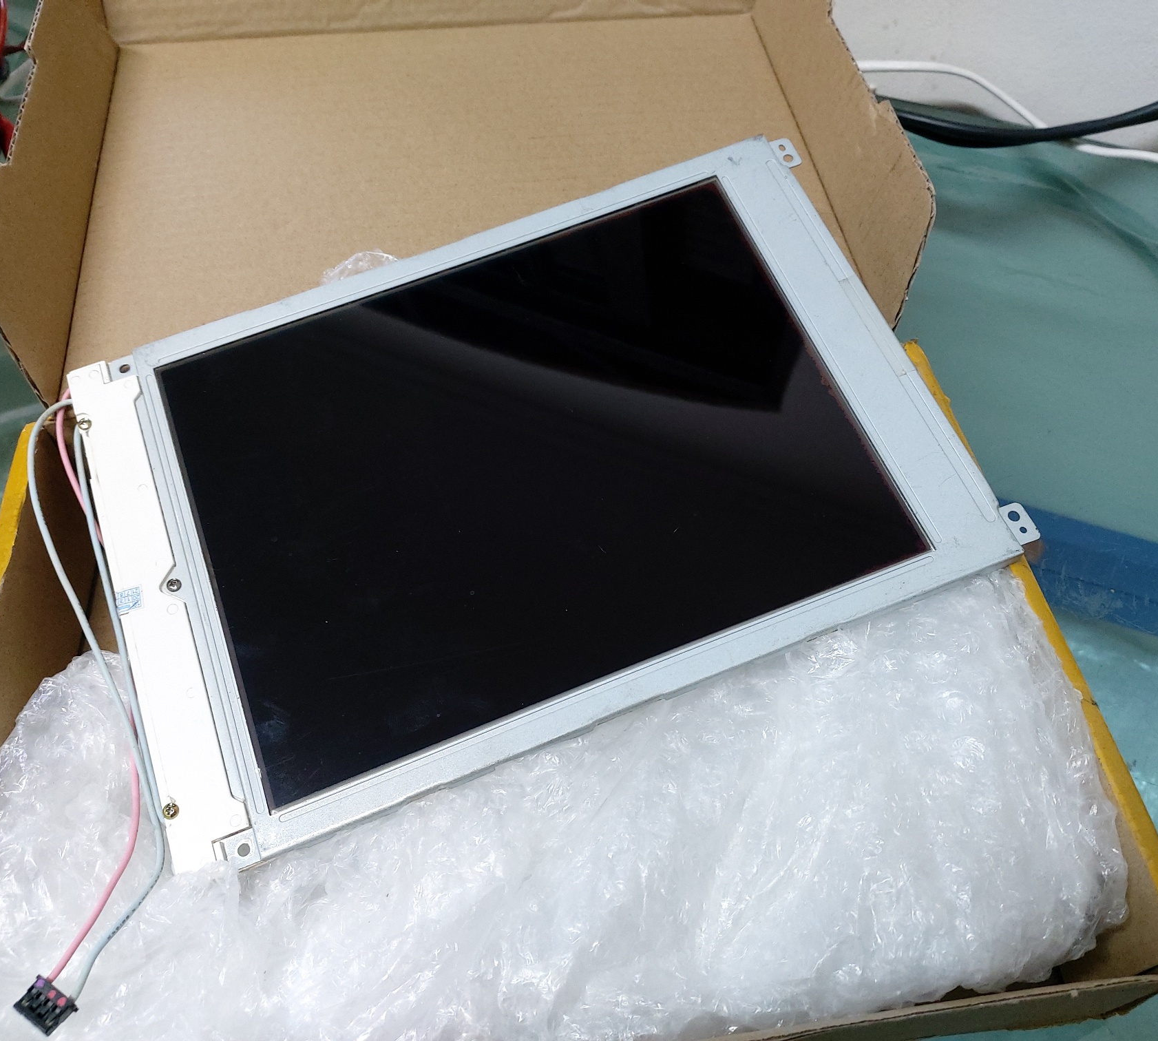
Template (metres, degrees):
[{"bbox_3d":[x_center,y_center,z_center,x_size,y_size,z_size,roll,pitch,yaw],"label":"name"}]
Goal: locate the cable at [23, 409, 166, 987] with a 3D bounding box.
[{"bbox_3d":[-0.139,0.039,0.287,0.026,0.012,0.179,-17,67,-5],"label":"cable"}]

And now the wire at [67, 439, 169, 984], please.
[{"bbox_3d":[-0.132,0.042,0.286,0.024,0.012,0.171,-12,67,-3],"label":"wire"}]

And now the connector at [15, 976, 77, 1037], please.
[{"bbox_3d":[-0.133,0.122,0.252,0.013,0.006,0.009,34,68,17],"label":"connector"}]

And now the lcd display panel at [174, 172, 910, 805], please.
[{"bbox_3d":[-0.017,-0.019,0.305,0.196,0.006,0.148,-21,67,-6],"label":"lcd display panel"}]

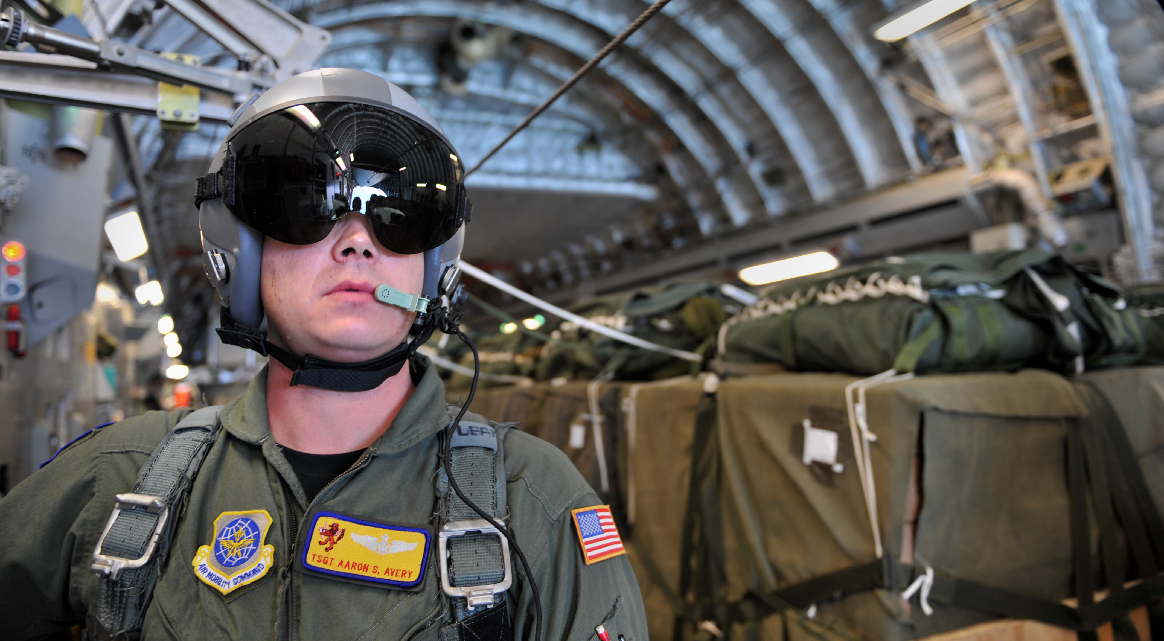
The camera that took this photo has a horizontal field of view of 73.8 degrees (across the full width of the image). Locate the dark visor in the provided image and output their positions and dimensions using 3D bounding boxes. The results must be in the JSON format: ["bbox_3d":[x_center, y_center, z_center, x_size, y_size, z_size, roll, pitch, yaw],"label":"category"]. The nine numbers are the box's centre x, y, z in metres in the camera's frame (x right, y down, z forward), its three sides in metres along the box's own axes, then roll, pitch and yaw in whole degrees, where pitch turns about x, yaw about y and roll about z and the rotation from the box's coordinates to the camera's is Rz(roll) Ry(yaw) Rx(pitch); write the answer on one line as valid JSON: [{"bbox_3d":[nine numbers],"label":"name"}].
[{"bbox_3d":[-0.203,-0.115,0.683,0.220,0.135,0.105,2,-12,-22],"label":"dark visor"}]

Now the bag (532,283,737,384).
[{"bbox_3d":[0.345,0.082,3.280,0.800,0.350,0.730,3,-6,-28],"label":"bag"}]

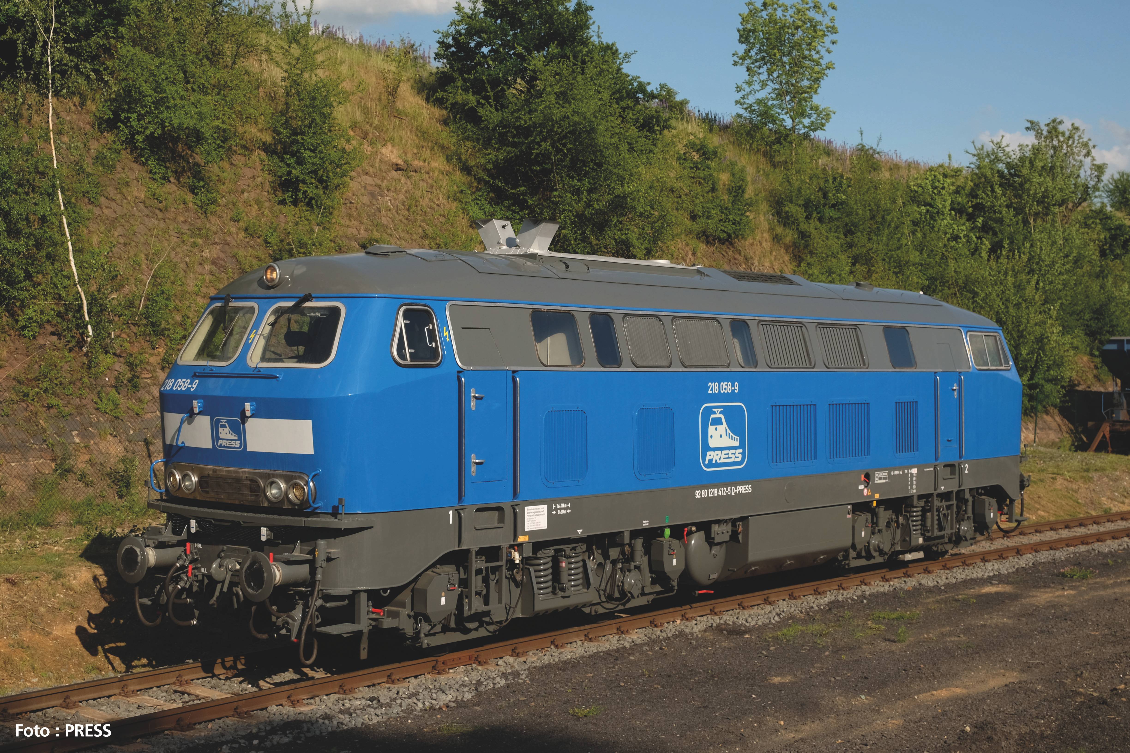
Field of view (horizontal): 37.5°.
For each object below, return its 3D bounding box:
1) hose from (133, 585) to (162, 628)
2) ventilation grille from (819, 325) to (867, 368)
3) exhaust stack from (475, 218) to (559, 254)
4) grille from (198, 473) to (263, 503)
[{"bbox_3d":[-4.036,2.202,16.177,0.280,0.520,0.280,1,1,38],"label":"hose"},{"bbox_3d":[3.651,-0.392,21.801,0.050,0.592,1.186,-20,-12,37],"label":"ventilation grille"},{"bbox_3d":[-0.541,-1.571,18.757,1.000,0.380,0.290,1,1,39],"label":"exhaust stack"},{"bbox_3d":[-3.186,1.060,15.862,0.950,0.210,0.060,2,1,39],"label":"grille"}]

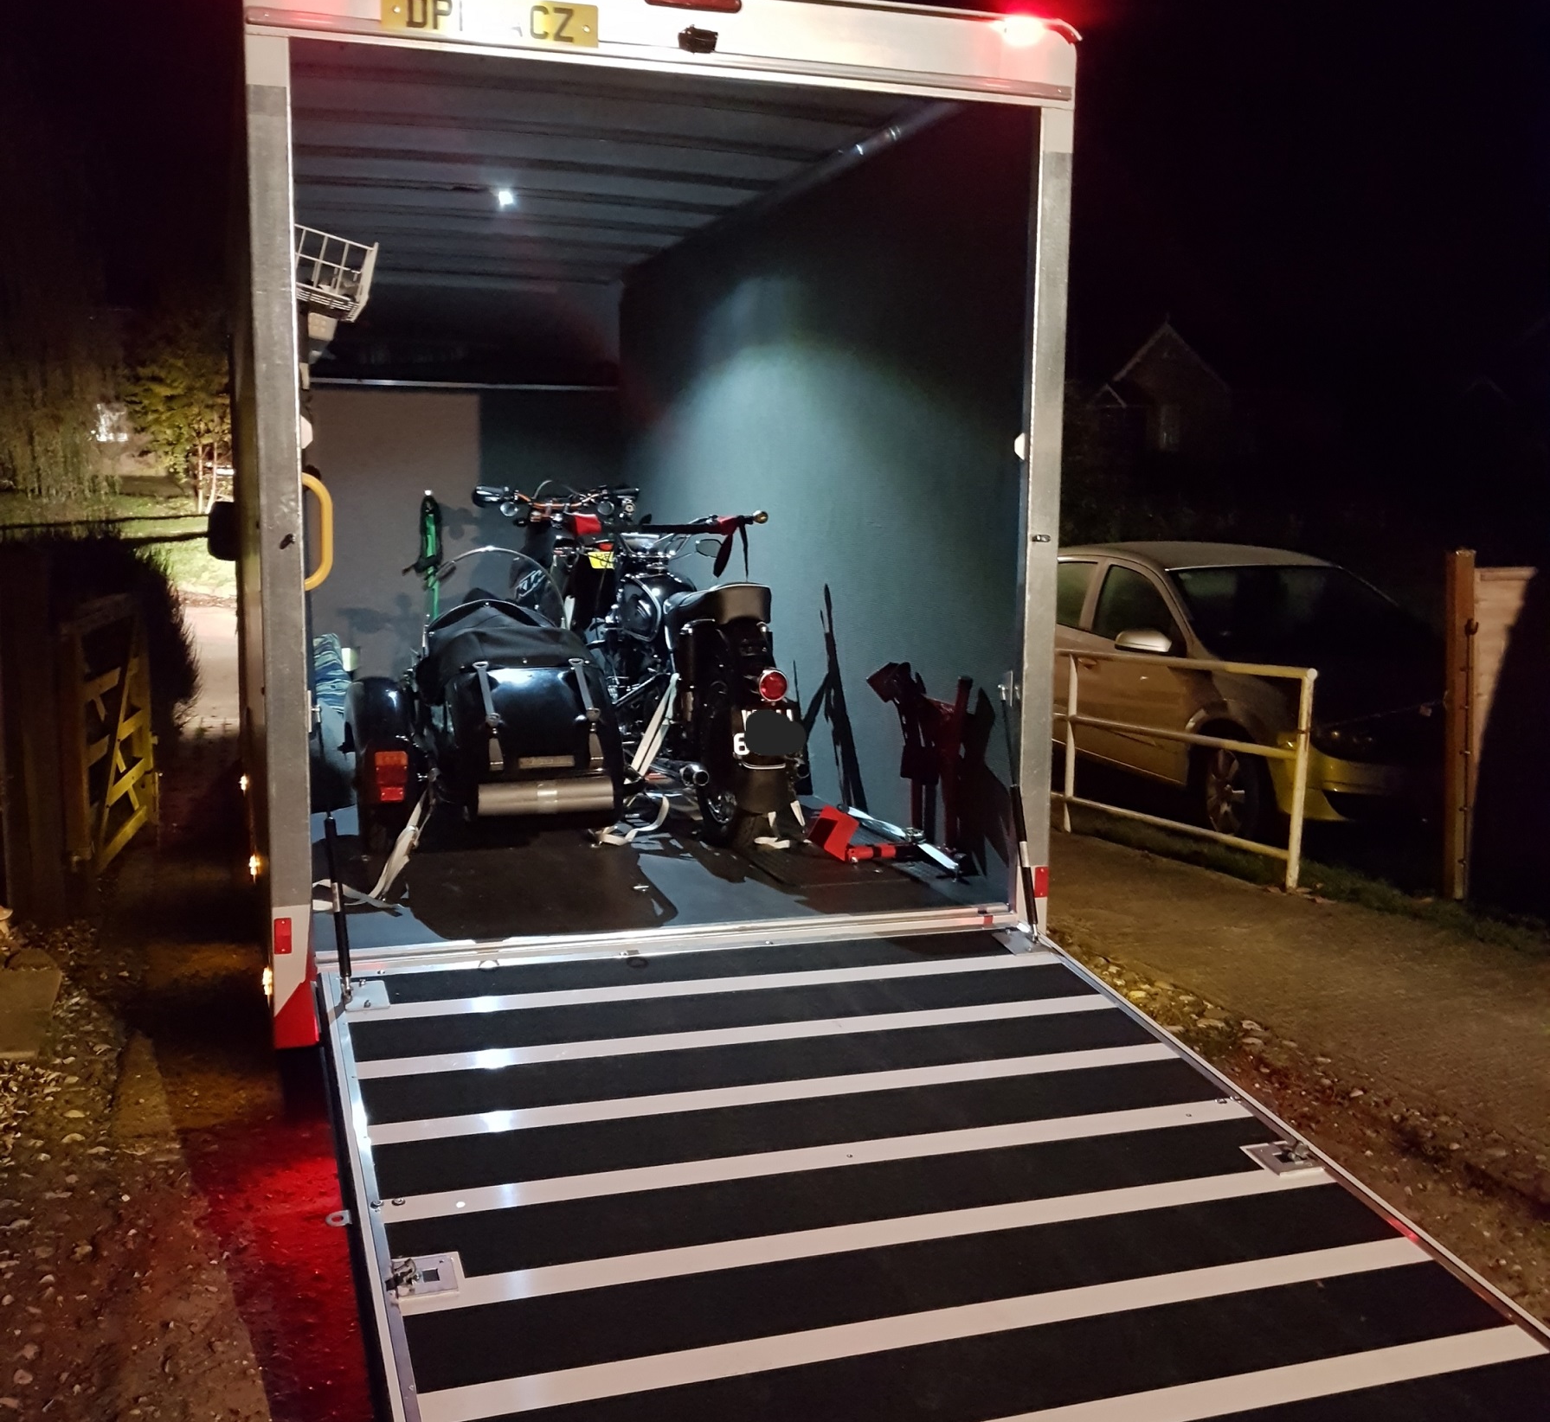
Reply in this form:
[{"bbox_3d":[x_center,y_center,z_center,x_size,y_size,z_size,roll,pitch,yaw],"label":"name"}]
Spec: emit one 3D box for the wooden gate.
[{"bbox_3d":[-2.830,0.083,6.620,0.080,1.020,1.450,-1,8,-12],"label":"wooden gate"}]

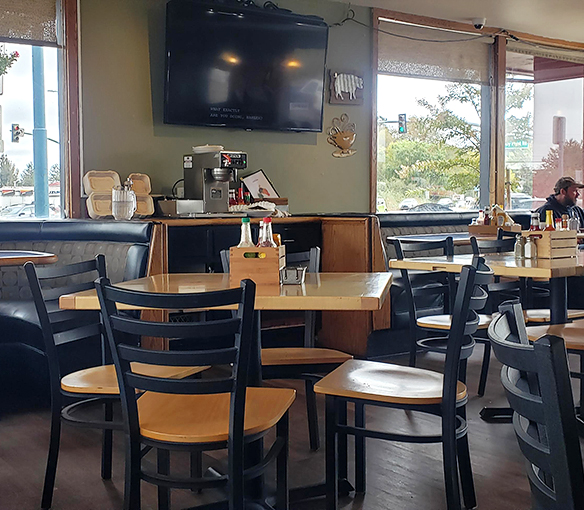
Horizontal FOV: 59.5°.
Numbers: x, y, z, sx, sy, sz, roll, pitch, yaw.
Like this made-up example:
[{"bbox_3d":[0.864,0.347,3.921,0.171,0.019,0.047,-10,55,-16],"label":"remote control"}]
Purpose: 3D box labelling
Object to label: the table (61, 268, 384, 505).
[{"bbox_3d":[-0.144,0.468,1.683,0.920,0.757,0.610,0,4,14],"label":"table"}]

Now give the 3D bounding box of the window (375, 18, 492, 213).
[{"bbox_3d":[1.275,-1.210,4.472,1.244,1.669,0.100,-3,4,-22],"label":"window"}]

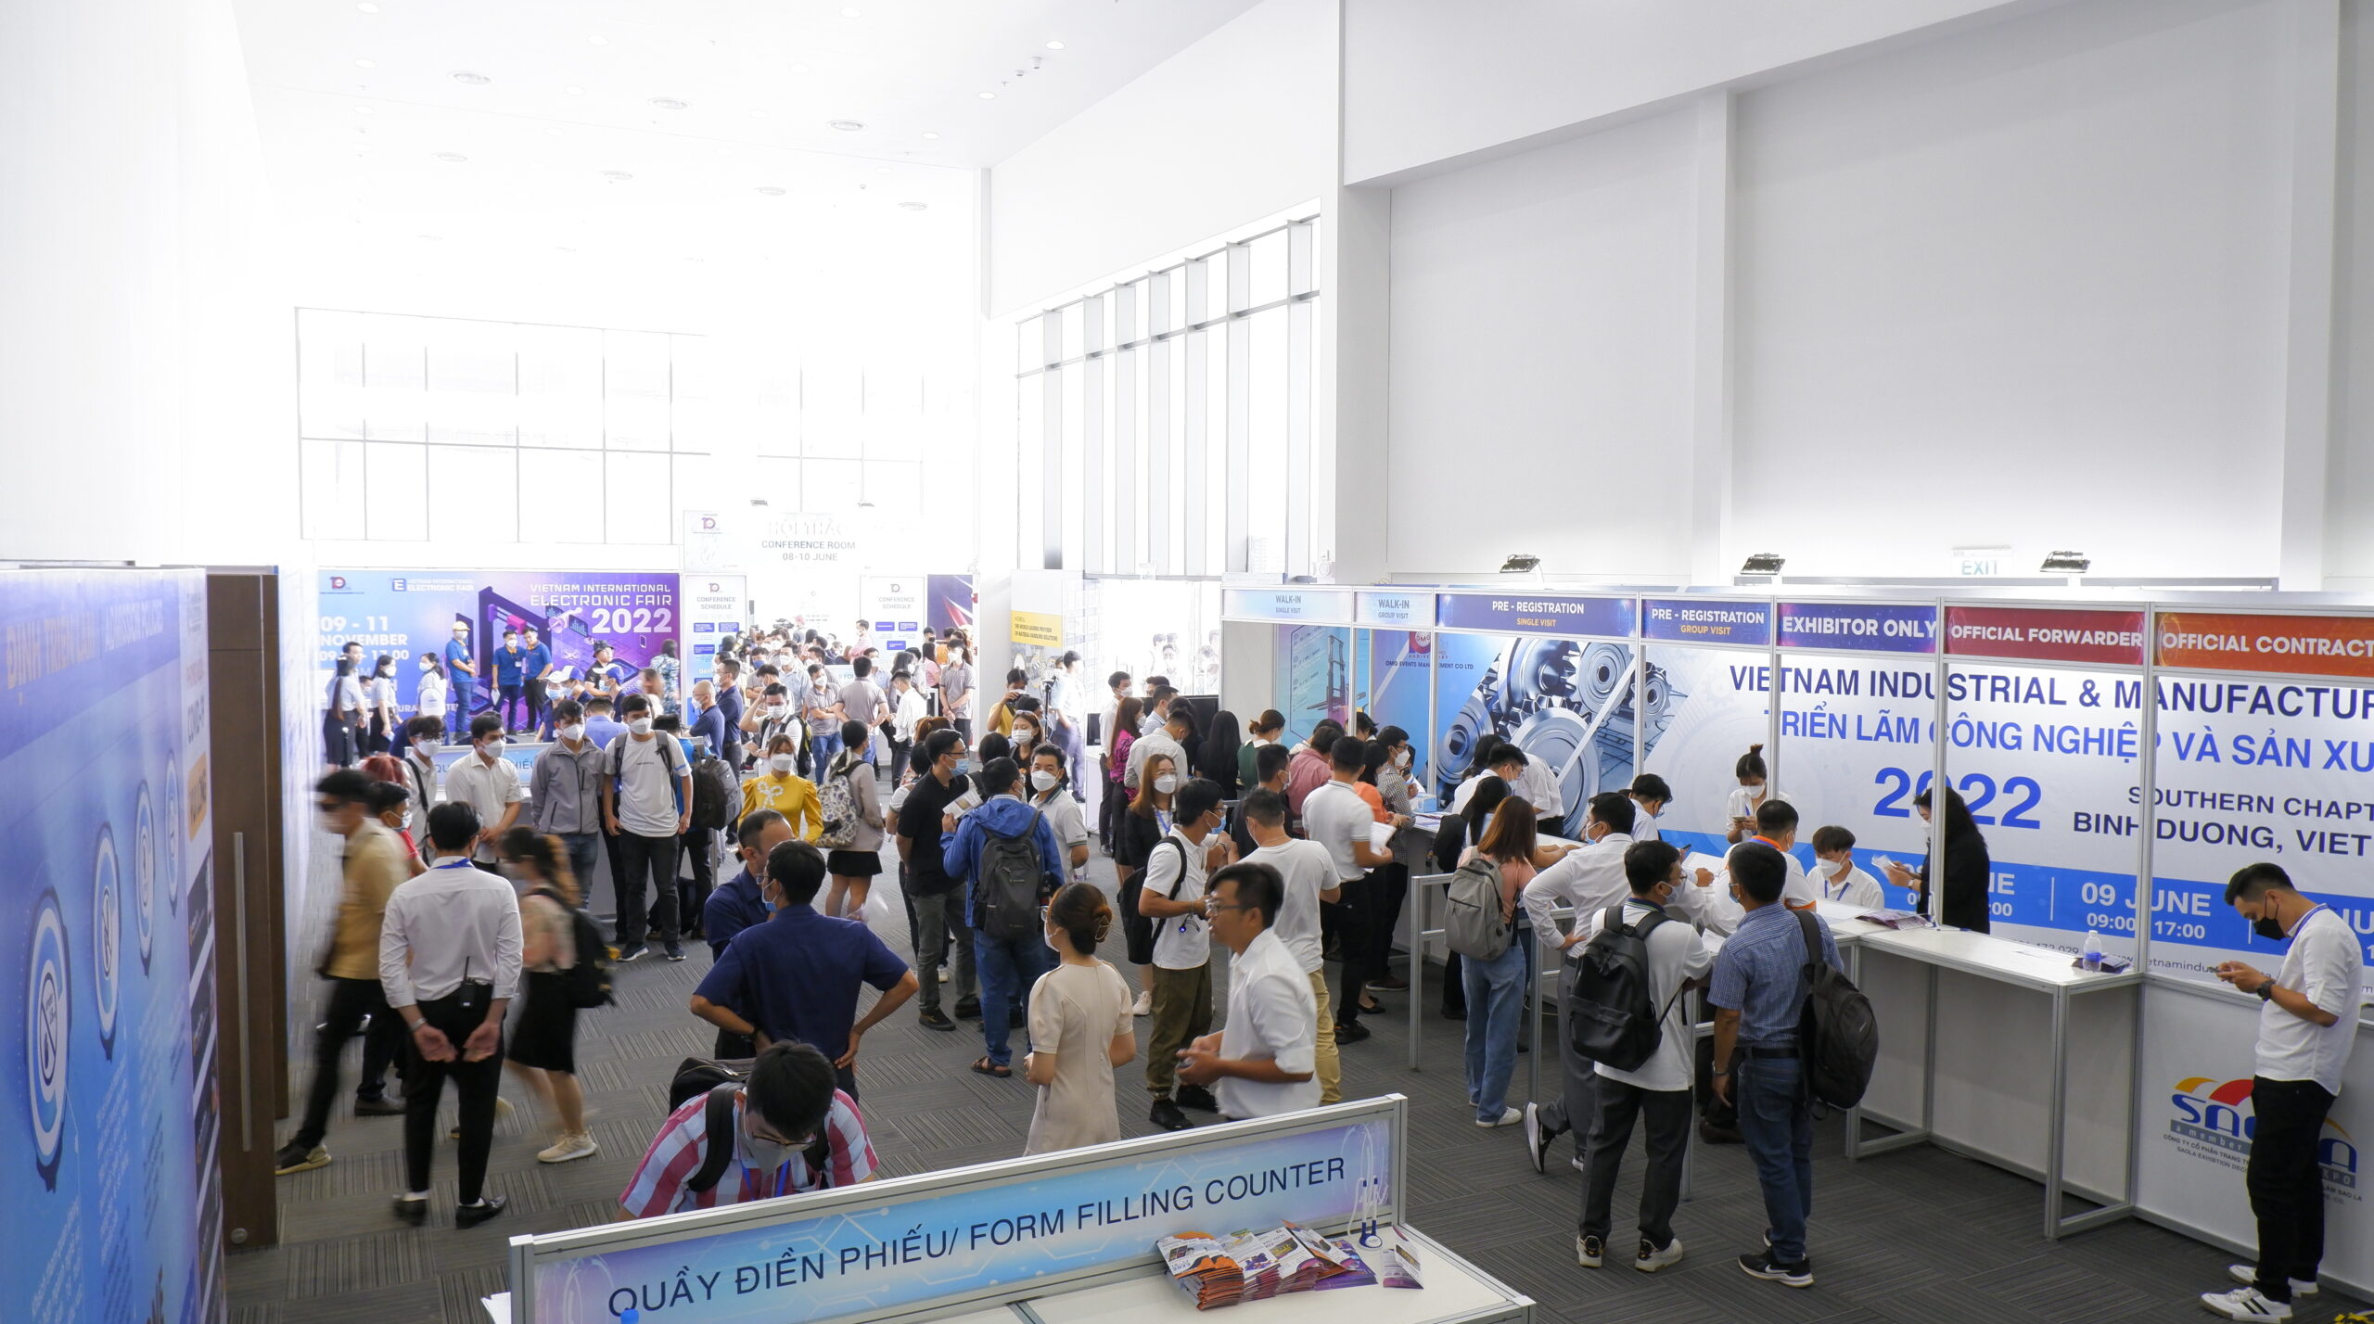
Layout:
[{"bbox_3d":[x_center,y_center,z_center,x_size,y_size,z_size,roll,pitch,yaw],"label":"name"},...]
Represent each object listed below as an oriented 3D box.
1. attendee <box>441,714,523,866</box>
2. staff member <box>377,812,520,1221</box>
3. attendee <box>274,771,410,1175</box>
[{"bbox_3d":[-4.340,1.158,9.359,0.460,1.680,0.320,-3,5,-42],"label":"attendee"},{"bbox_3d":[-3.001,1.406,6.146,0.570,1.700,0.380,-1,3,-22],"label":"staff member"},{"bbox_3d":[-3.759,1.356,6.836,0.750,1.710,0.520,-1,4,-25],"label":"attendee"}]

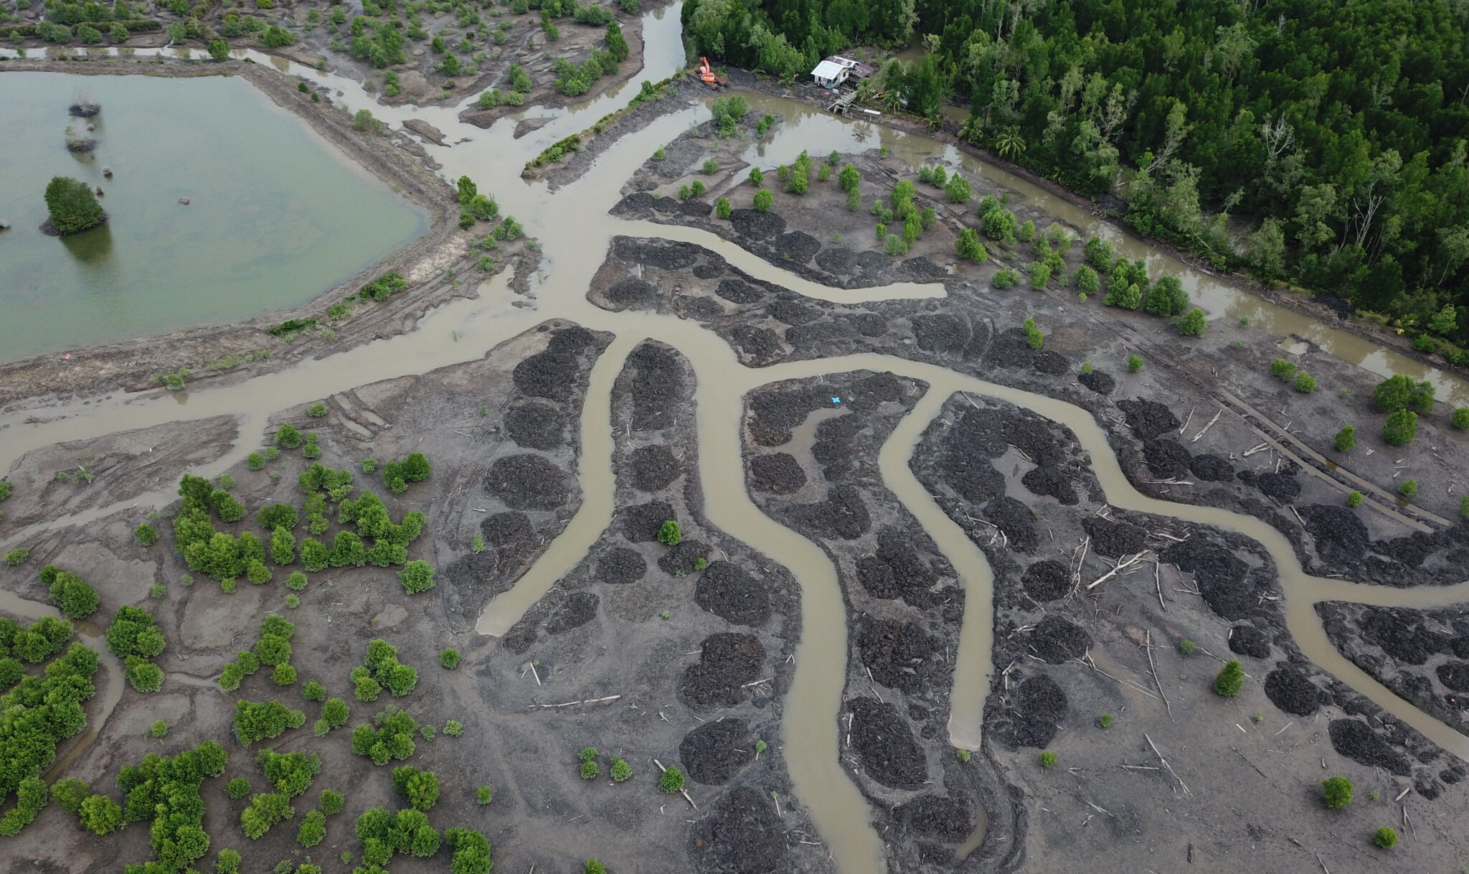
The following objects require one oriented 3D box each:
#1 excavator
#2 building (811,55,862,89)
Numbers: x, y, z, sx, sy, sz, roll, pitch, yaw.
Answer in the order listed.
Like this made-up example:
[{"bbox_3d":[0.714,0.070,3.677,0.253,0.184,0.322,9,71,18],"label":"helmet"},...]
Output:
[{"bbox_3d":[-6.149,-83.165,252.460,5.000,4.300,9.400,-25,48,-25],"label":"excavator"},{"bbox_3d":[23.493,-84.045,254.235,6.100,3.800,9.800,26,49,26],"label":"building"}]

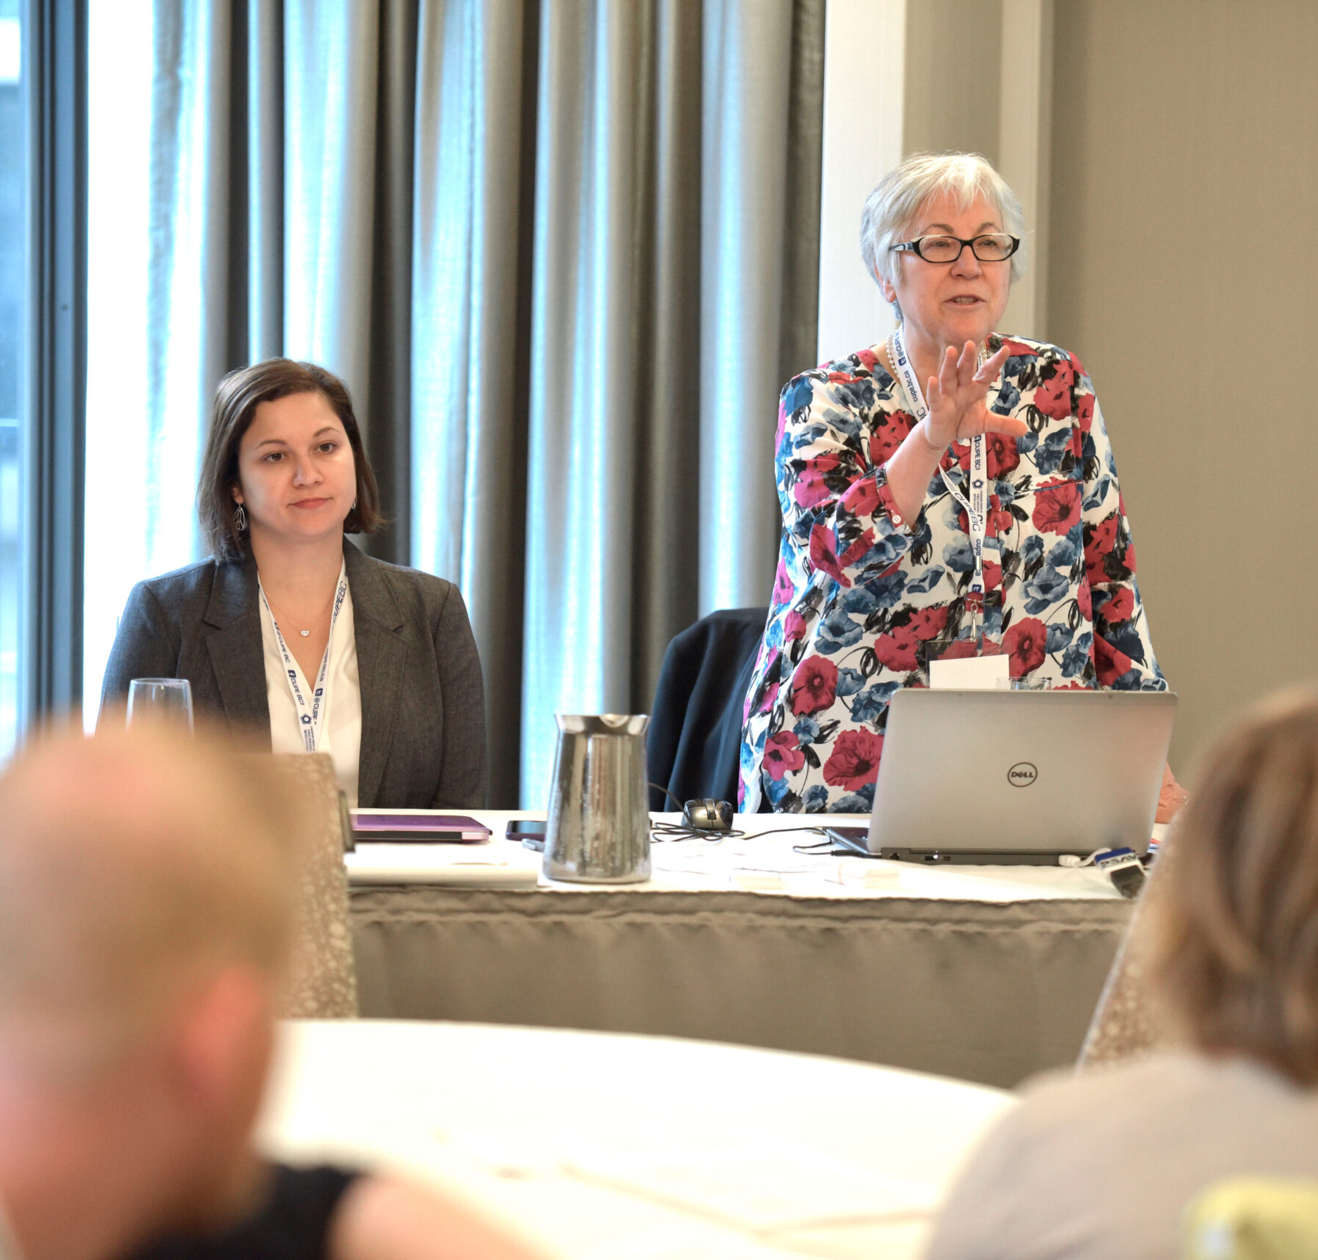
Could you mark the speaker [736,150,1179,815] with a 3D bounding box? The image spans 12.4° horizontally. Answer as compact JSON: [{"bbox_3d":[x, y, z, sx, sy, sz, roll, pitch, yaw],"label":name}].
[{"bbox_3d":[0.372,0.175,7.752,0.540,1.564,0.460,0,5,-9],"label":"speaker"}]

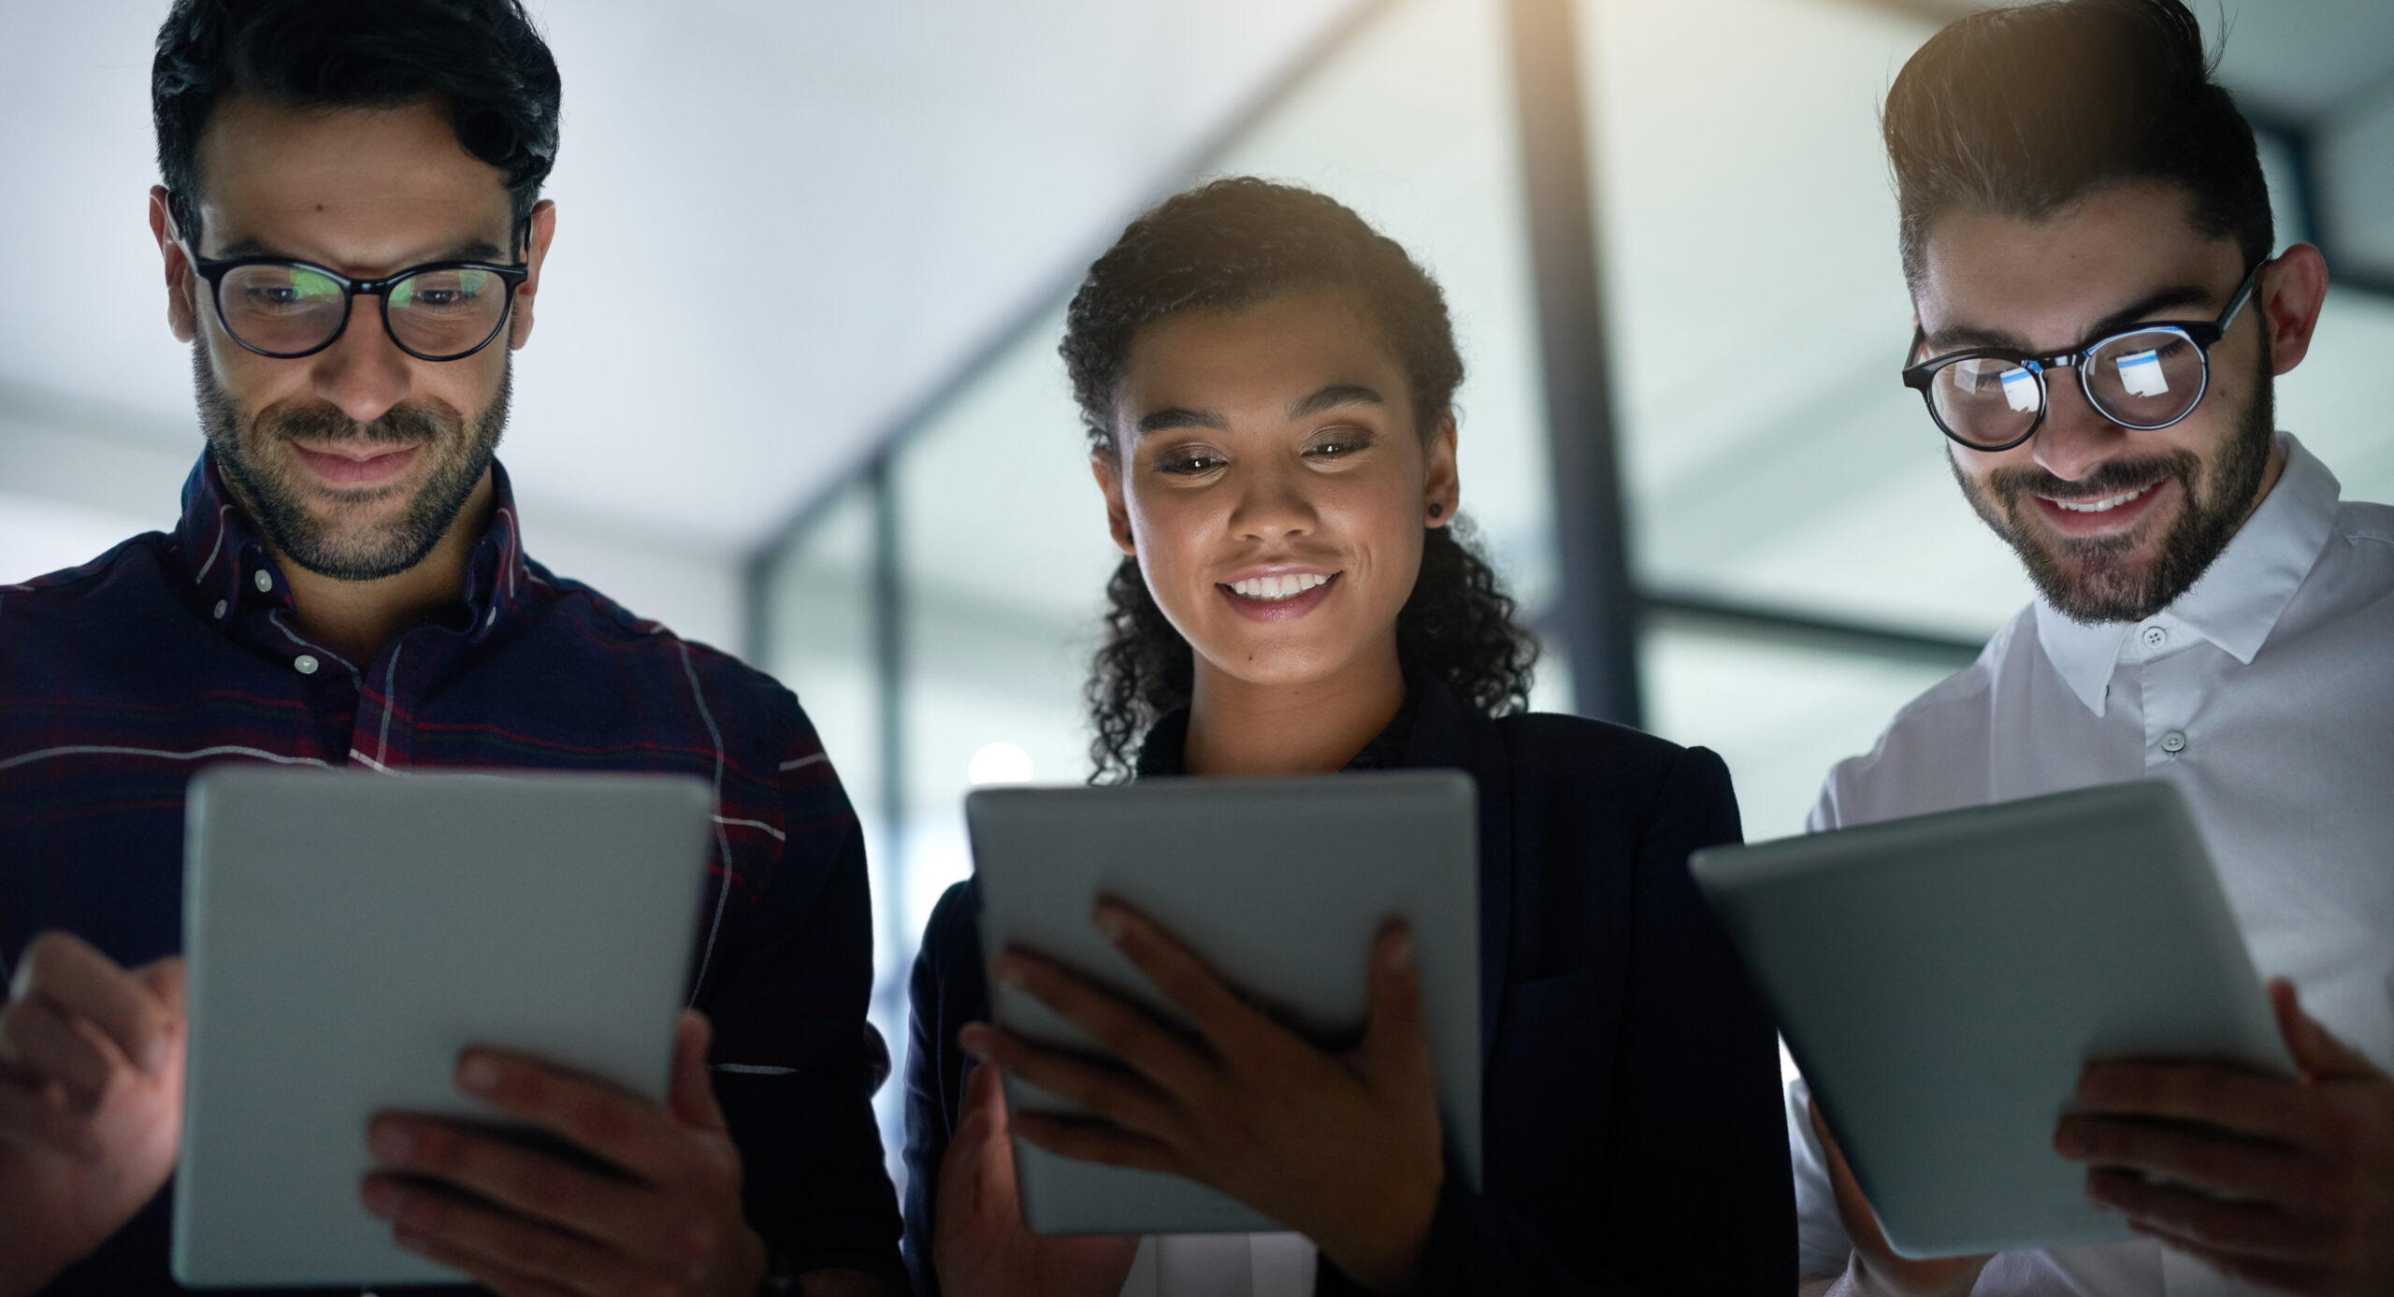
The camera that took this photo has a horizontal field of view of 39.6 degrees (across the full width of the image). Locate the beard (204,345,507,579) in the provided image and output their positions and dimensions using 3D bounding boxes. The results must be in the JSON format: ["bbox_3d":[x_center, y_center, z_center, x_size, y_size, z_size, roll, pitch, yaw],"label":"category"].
[{"bbox_3d":[-0.363,-0.082,1.440,0.137,0.092,0.090,-1,22,-17],"label":"beard"}]

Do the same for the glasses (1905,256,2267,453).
[{"bbox_3d":[0.394,-0.138,1.463,0.143,0.050,0.143,-7,18,27],"label":"glasses"}]

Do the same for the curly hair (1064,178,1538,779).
[{"bbox_3d":[0.049,-0.080,1.565,0.218,0.282,0.220,-6,-2,0],"label":"curly hair"}]

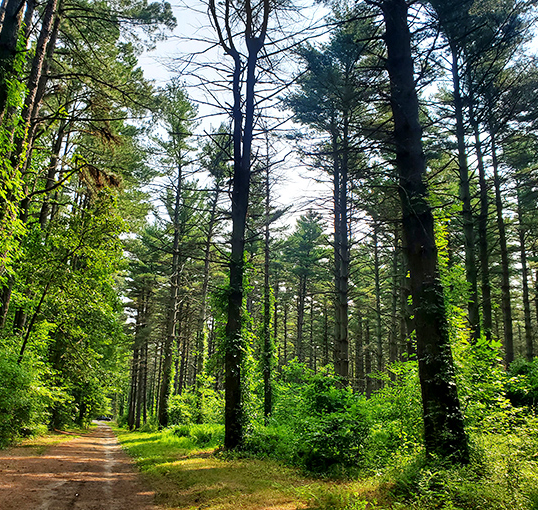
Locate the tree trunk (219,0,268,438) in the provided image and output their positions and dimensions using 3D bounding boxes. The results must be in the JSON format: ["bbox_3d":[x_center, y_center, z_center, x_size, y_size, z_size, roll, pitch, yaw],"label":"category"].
[{"bbox_3d":[-1.213,-2.425,21.674,2.100,20.002,1.100,1,-17,0],"label":"tree trunk"}]

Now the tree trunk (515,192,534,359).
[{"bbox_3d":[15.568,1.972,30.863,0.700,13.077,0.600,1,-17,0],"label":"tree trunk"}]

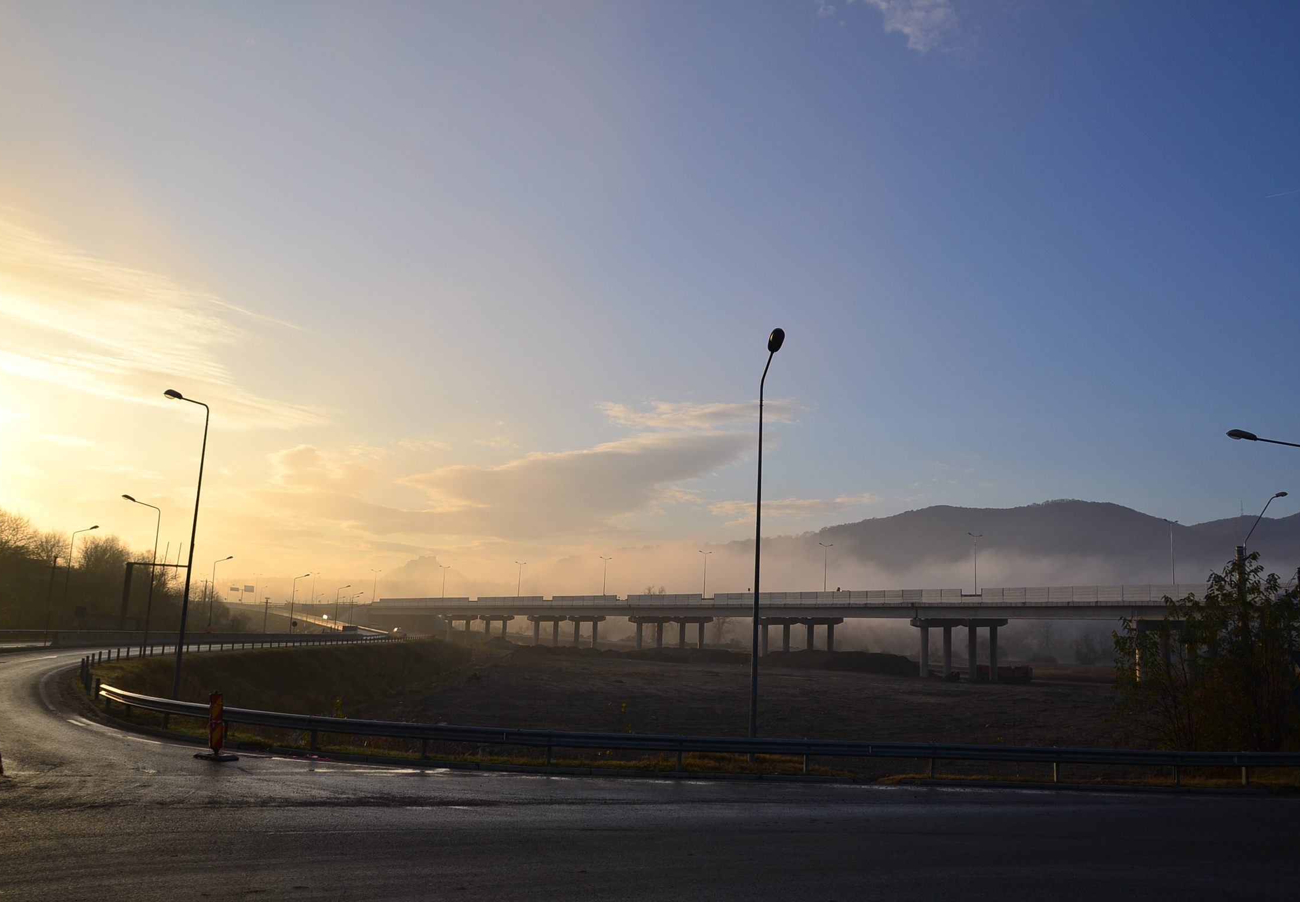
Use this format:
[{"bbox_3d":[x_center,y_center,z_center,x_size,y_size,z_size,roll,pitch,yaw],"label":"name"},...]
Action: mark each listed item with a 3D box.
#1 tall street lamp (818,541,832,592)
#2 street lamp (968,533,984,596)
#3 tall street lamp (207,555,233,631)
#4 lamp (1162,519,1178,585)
[{"bbox_3d":[37.054,26.049,197.070,4.300,12.762,0.400,12,-15,-41],"label":"tall street lamp"},{"bbox_3d":[59.692,21.674,171.546,4.300,12.762,0.400,11,-15,-39],"label":"street lamp"},{"bbox_3d":[-54.286,18.555,118.229,2.550,10.350,0.350,3,-11,-4],"label":"tall street lamp"},{"bbox_3d":[80.990,16.992,145.122,4.300,12.762,0.400,11,-14,-37],"label":"lamp"}]

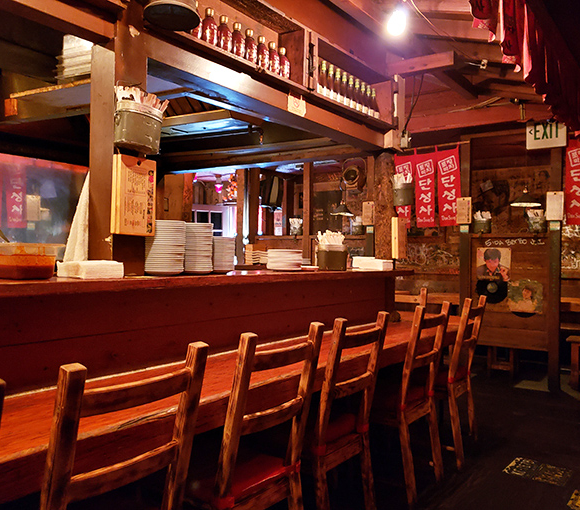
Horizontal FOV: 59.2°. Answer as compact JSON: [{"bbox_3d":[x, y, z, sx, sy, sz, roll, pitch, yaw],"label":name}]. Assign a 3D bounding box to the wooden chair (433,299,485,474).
[{"bbox_3d":[0.895,0.714,3.092,0.480,0.940,0.390,0,0,37],"label":"wooden chair"}]

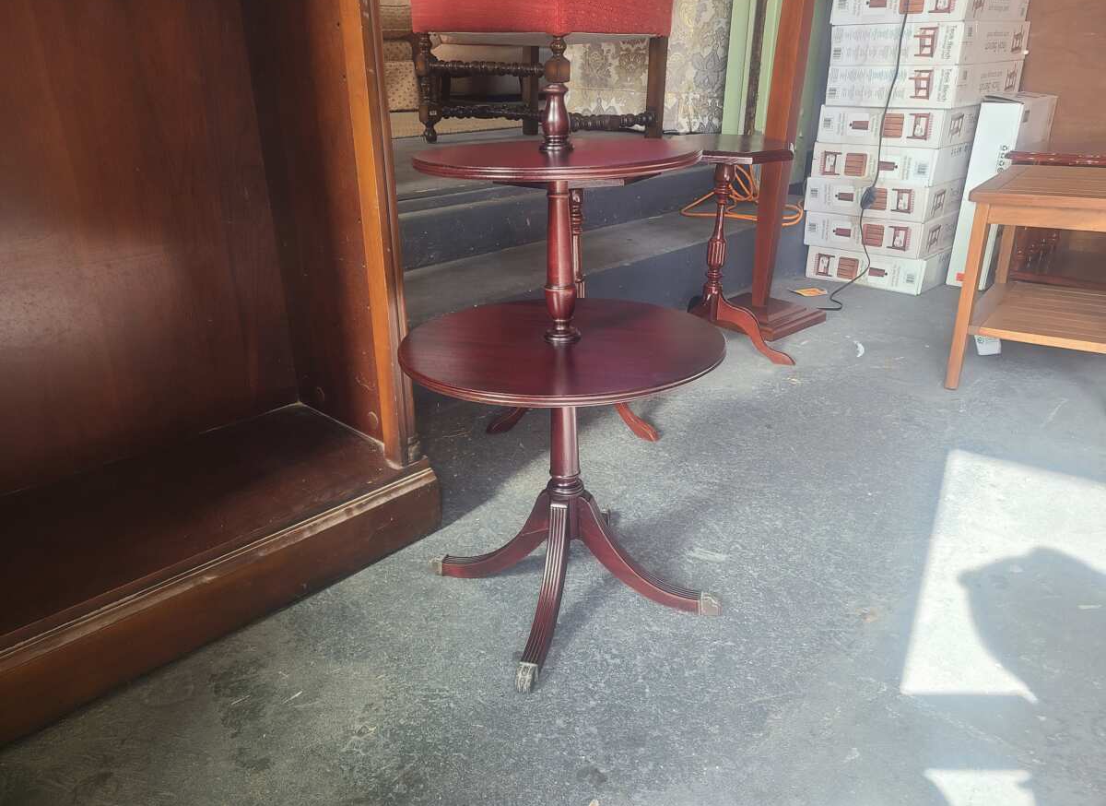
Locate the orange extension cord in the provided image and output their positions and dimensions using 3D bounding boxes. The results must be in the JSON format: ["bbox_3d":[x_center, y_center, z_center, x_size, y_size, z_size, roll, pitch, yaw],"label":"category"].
[{"bbox_3d":[0.740,-0.773,2.985,0.399,0.168,0.420,-20,29,-39],"label":"orange extension cord"}]

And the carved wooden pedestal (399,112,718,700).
[{"bbox_3d":[0.013,-0.047,1.103,0.435,0.706,0.435,5,23,15],"label":"carved wooden pedestal"}]

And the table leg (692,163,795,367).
[{"bbox_3d":[0.472,-0.364,2.148,0.365,0.492,0.420,14,26,33],"label":"table leg"}]

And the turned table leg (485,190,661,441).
[{"bbox_3d":[0.057,-0.221,1.814,0.382,0.497,0.332,2,22,9],"label":"turned table leg"}]

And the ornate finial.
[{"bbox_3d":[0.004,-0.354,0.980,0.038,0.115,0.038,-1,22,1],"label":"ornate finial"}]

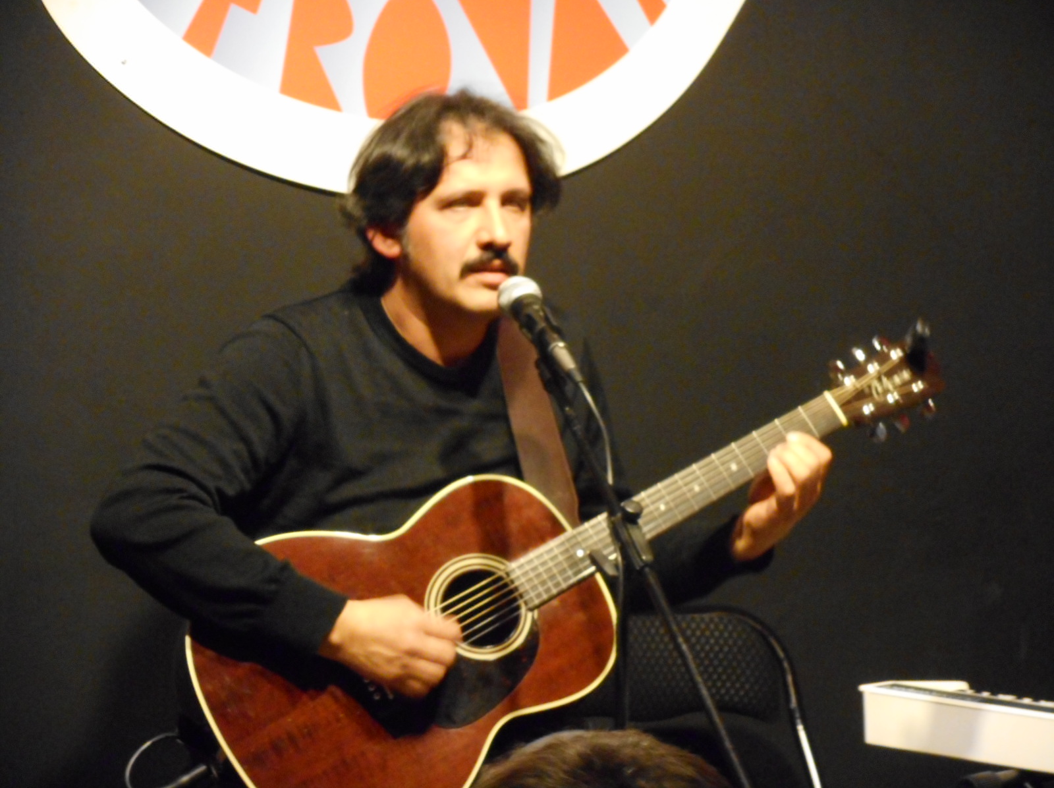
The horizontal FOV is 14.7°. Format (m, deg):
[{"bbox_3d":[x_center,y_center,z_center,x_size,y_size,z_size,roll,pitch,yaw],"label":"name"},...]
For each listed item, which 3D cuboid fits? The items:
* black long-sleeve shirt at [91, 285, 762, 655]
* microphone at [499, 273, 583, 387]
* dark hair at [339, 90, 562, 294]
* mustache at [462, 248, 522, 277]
[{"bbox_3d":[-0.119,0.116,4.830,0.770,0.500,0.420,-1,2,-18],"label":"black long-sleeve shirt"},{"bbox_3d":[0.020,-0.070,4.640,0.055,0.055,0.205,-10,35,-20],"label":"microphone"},{"bbox_3d":[-0.091,-0.239,4.825,0.235,0.245,0.265,-1,3,-33],"label":"dark hair"},{"bbox_3d":[-0.041,-0.152,4.735,0.075,0.032,0.027,-1,3,-33],"label":"mustache"}]

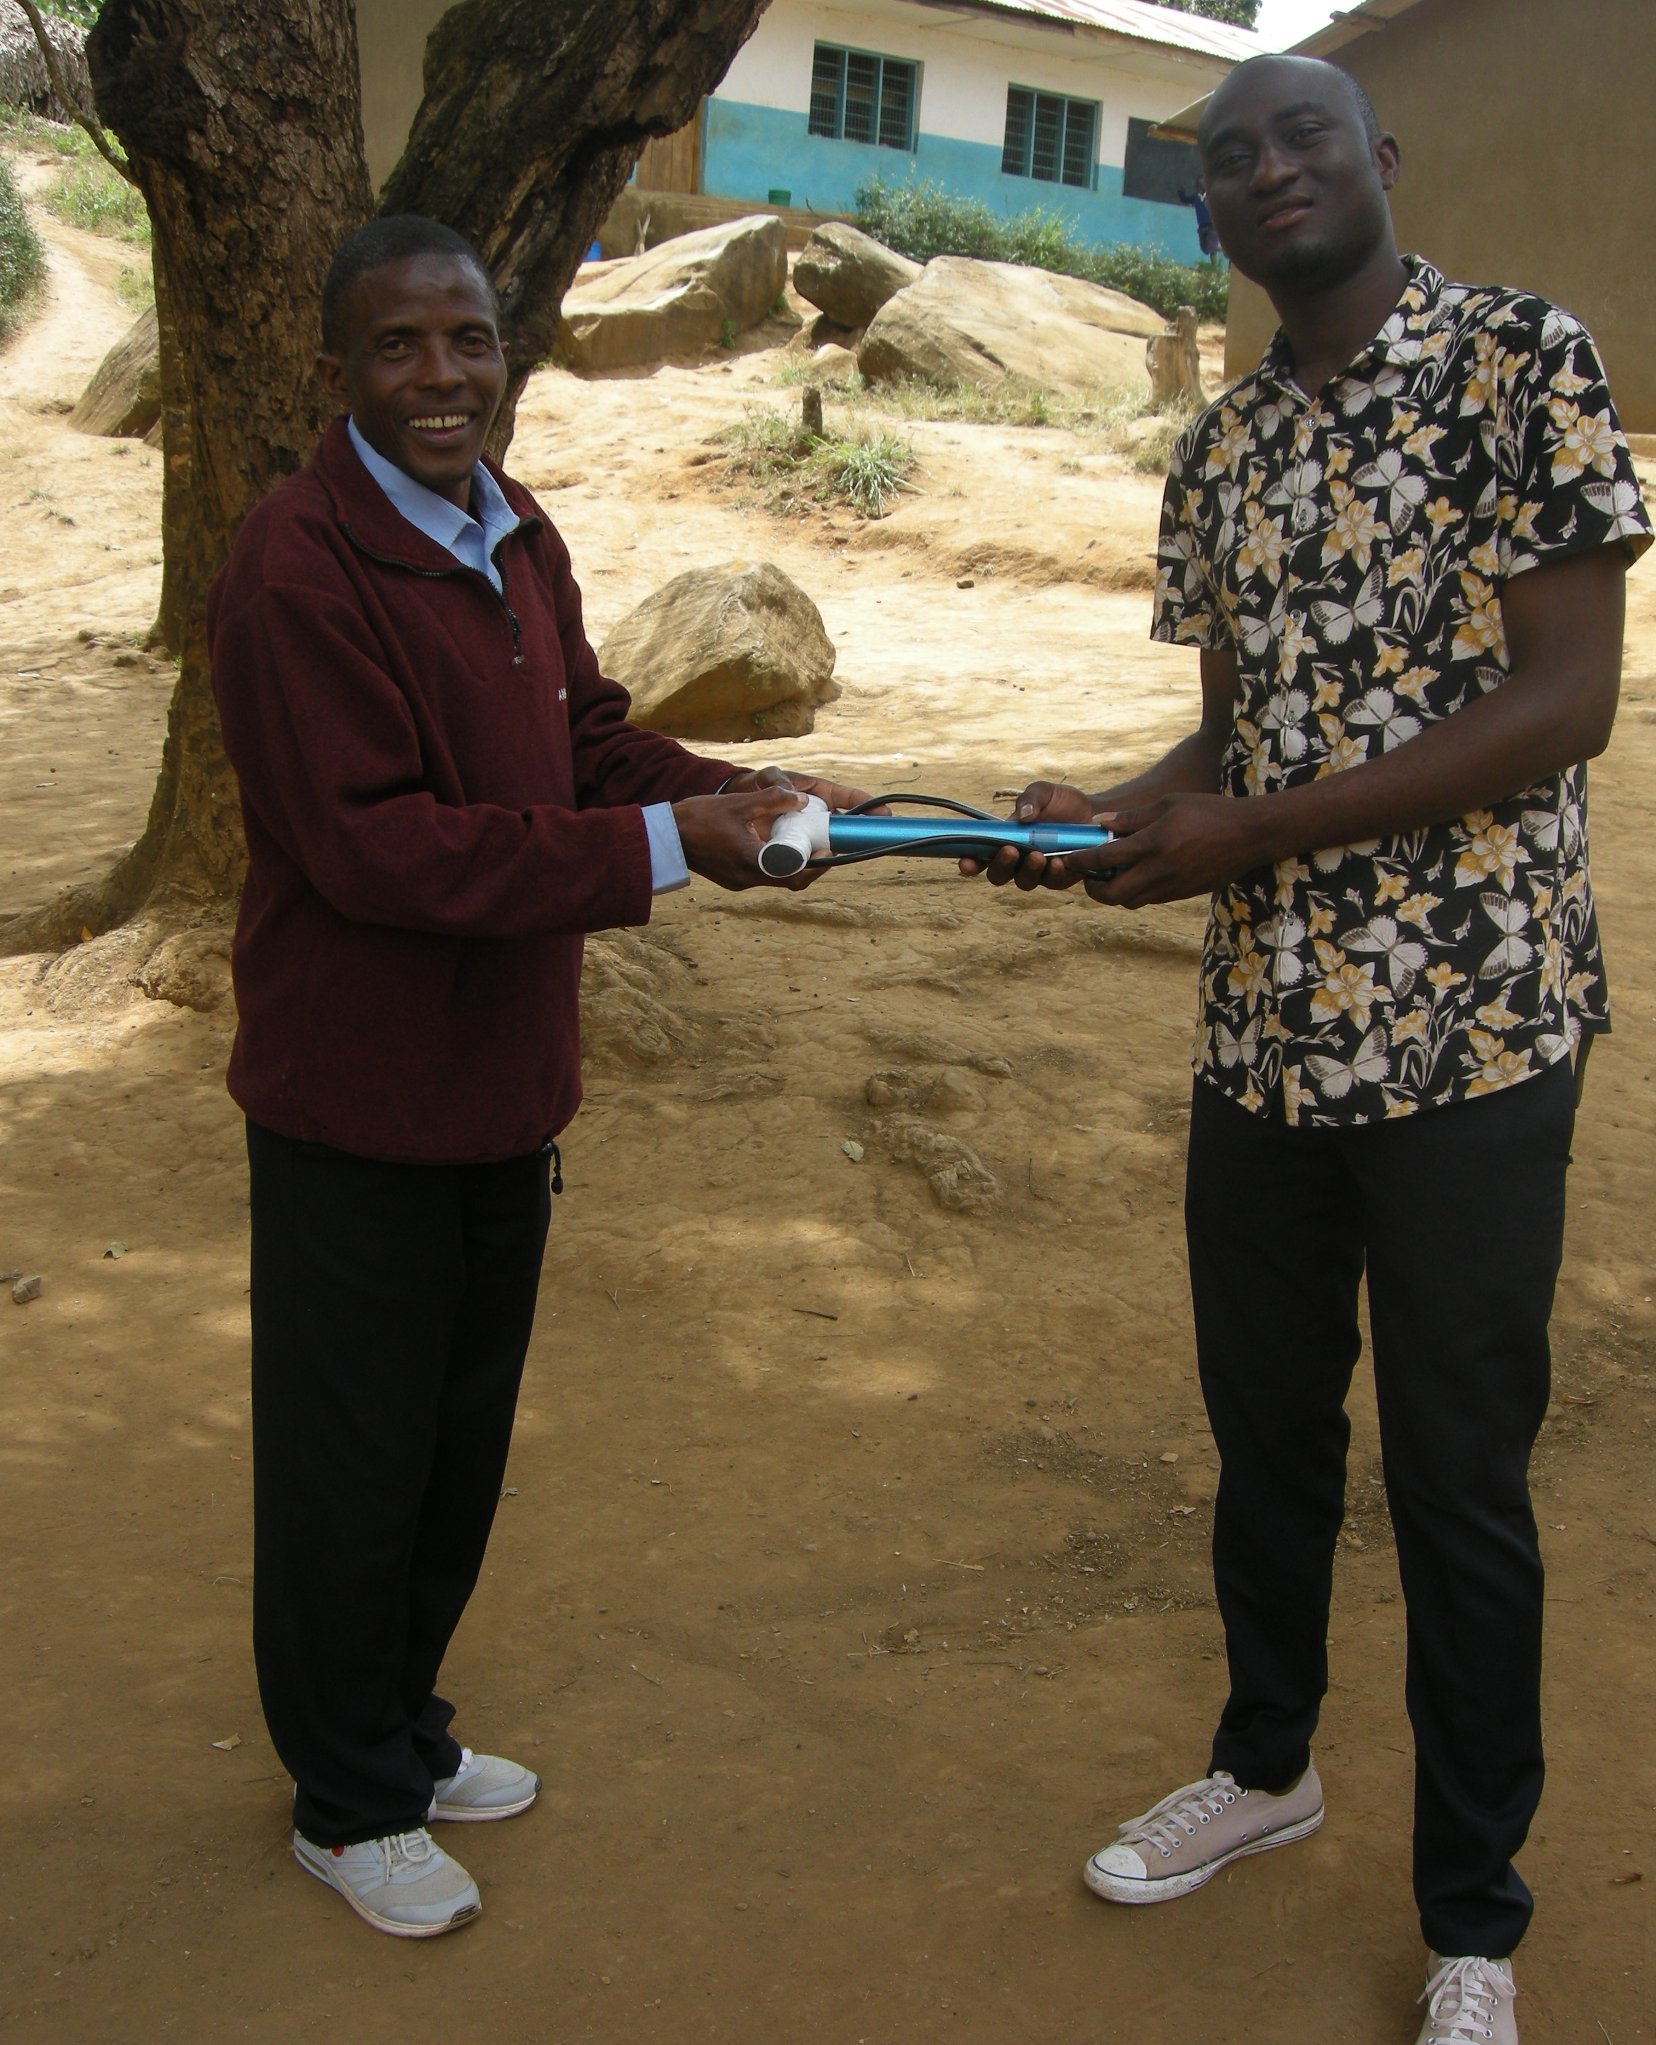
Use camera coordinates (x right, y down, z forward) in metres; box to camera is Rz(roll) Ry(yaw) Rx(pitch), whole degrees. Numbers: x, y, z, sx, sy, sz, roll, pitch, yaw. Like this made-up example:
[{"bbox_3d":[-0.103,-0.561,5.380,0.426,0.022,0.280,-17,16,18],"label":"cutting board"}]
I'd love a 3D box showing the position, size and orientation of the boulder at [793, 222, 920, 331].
[{"bbox_3d":[0.227,-5.946,18.300,1.050,0.880,1.050,3,12,0],"label":"boulder"}]

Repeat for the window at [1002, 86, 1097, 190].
[{"bbox_3d":[2.970,-11.628,30.201,1.580,1.120,0.120,-5,14,-32],"label":"window"}]

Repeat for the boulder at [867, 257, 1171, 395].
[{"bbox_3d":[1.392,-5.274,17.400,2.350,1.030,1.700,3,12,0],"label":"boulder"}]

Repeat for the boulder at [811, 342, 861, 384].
[{"bbox_3d":[0.071,-4.936,17.200,0.400,0.310,0.360,3,12,0],"label":"boulder"}]

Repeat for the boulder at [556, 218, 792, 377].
[{"bbox_3d":[-1.251,-5.713,18.000,1.950,1.120,1.500,3,12,0],"label":"boulder"}]

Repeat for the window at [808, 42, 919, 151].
[{"bbox_3d":[0.493,-11.515,28.617,1.600,1.120,0.120,-5,14,-32],"label":"window"}]

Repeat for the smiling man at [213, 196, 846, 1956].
[{"bbox_3d":[-0.284,0.088,2.232,0.640,1.670,0.500,12,15,35],"label":"smiling man"}]

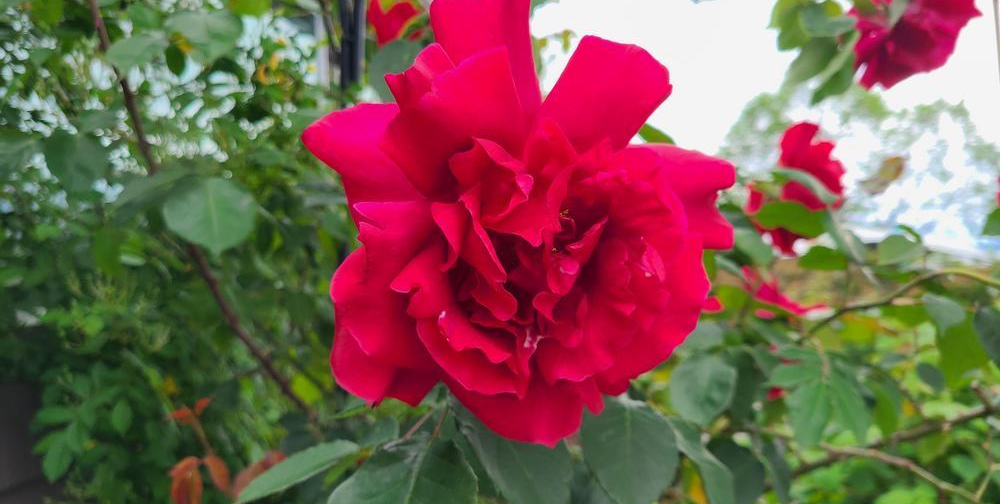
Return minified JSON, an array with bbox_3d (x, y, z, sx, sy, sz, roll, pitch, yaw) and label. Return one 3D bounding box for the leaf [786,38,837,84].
[{"bbox_3d":[0.257,-0.158,0.620,0.053,0.034,0.013,-36,12,24],"label":"leaf"}]

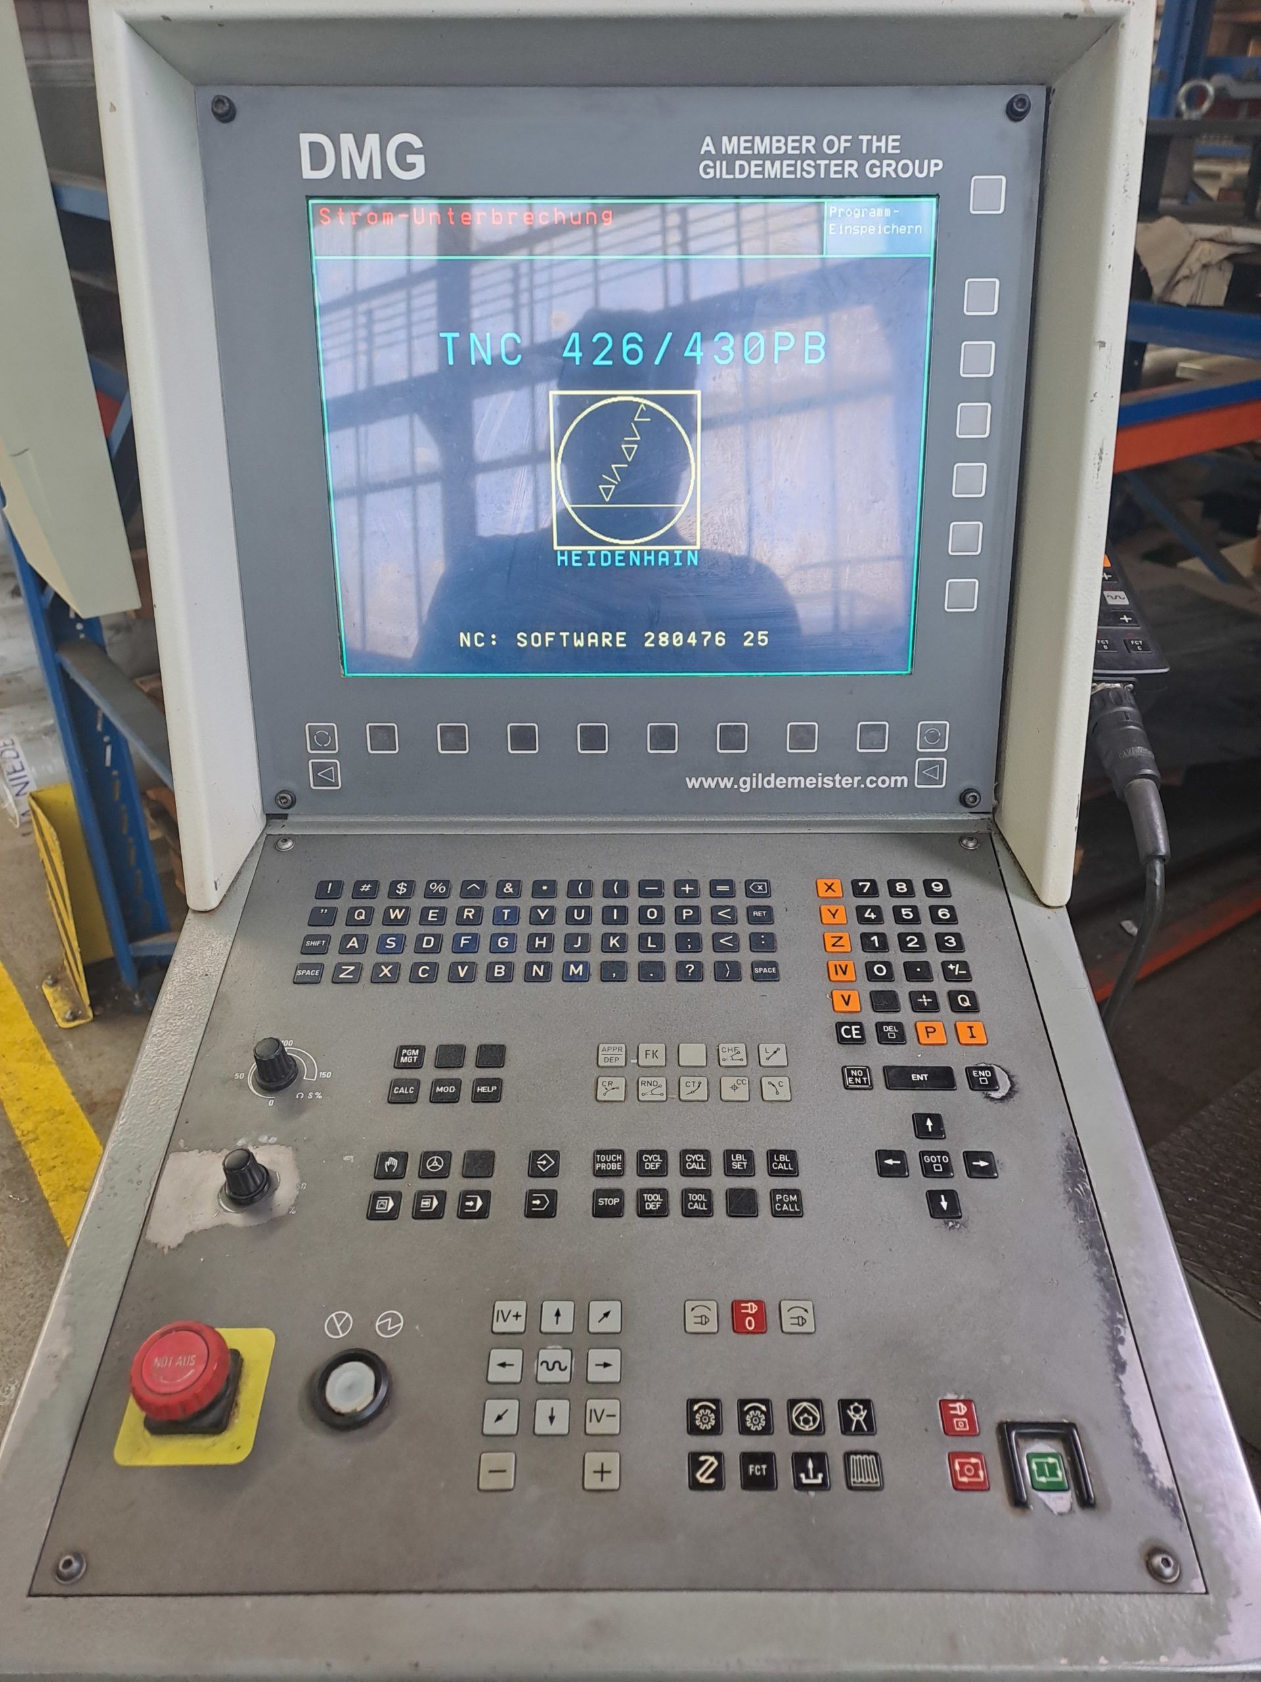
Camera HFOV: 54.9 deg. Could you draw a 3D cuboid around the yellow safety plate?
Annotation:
[{"bbox_3d":[-0.165,0.210,0.462,0.052,0.002,0.051,0,45,1],"label":"yellow safety plate"}]

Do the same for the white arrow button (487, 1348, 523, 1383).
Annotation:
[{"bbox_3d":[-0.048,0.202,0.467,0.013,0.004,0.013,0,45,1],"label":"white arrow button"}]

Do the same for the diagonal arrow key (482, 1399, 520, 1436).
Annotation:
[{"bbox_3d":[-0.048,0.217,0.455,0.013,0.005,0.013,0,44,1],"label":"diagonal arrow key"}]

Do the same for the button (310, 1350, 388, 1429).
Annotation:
[{"bbox_3d":[-0.106,0.208,0.461,0.030,0.008,0.030,0,44,1],"label":"button"}]

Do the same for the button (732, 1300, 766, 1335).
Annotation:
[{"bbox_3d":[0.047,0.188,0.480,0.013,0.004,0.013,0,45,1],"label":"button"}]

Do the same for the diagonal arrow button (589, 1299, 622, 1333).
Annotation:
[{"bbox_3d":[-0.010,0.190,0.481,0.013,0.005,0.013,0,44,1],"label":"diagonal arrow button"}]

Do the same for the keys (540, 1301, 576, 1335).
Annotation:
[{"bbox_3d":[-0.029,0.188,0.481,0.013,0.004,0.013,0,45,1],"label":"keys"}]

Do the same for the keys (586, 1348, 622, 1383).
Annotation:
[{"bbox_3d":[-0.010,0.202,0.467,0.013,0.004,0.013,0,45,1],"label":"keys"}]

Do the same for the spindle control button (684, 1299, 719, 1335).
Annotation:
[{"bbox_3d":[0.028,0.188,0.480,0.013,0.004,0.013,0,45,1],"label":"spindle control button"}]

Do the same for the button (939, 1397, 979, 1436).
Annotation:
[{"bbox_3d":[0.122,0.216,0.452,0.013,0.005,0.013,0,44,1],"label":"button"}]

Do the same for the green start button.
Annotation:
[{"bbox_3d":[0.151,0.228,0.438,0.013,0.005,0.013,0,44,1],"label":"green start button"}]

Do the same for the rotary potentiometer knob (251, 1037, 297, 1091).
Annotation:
[{"bbox_3d":[-0.165,0.102,0.561,0.020,0.019,0.020,0,44,1],"label":"rotary potentiometer knob"}]

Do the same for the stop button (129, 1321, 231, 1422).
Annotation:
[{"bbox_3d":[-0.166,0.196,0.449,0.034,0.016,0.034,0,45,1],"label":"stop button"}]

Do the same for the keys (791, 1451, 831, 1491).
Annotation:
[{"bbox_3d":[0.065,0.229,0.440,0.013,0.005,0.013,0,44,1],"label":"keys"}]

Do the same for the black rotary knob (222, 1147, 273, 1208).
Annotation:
[{"bbox_3d":[-0.166,0.142,0.518,0.020,0.020,0.020,0,45,1],"label":"black rotary knob"}]

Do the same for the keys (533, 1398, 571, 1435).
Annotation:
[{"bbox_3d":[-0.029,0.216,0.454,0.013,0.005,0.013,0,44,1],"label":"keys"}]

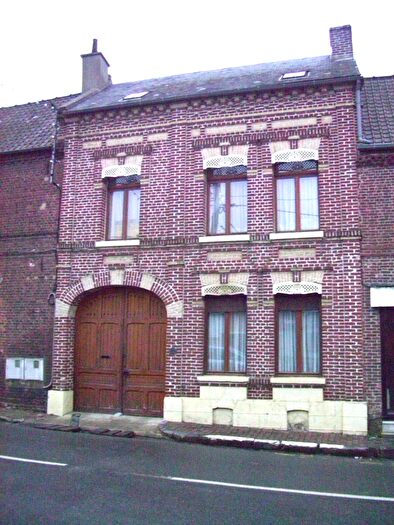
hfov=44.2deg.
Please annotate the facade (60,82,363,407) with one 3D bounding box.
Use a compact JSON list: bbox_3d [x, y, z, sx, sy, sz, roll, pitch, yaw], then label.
[{"bbox_3d":[-0.016,-0.388,11.158,7.153,6.963,0.433,-2,-8,16],"label":"facade"}]

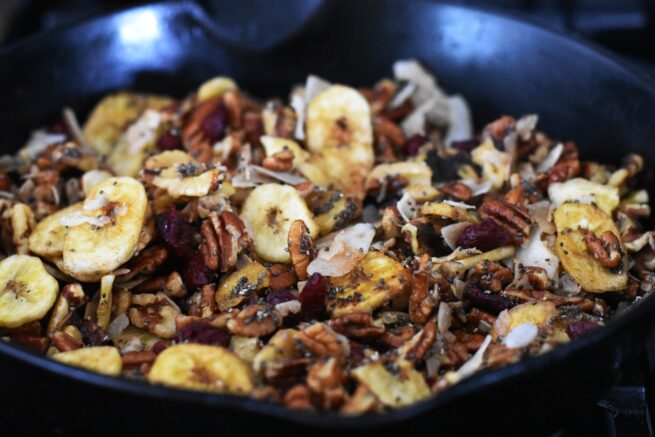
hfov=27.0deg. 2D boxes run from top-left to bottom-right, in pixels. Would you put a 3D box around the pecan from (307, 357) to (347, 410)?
[{"bbox_3d":[0.000,0.052,0.431,0.013,0.013,0.012,0,31,0],"label":"pecan"}]

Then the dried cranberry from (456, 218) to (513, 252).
[{"bbox_3d":[0.057,0.006,0.492,0.021,0.010,0.012,5,32,9],"label":"dried cranberry"}]

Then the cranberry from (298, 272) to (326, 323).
[{"bbox_3d":[-0.005,0.026,0.445,0.009,0.016,0.009,7,7,-5],"label":"cranberry"}]

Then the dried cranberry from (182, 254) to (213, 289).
[{"bbox_3d":[-0.046,0.019,0.484,0.011,0.010,0.013,2,47,4],"label":"dried cranberry"}]

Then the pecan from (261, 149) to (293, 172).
[{"bbox_3d":[-0.020,-0.024,0.559,0.013,0.008,0.009,0,31,1],"label":"pecan"}]

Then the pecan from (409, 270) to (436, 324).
[{"bbox_3d":[0.032,0.027,0.463,0.010,0.009,0.021,2,57,4],"label":"pecan"}]

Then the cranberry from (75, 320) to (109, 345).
[{"bbox_3d":[-0.076,0.037,0.444,0.012,0.008,0.010,20,37,30],"label":"cranberry"}]

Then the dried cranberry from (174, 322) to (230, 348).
[{"bbox_3d":[-0.041,0.039,0.443,0.019,0.010,0.012,0,32,1],"label":"dried cranberry"}]

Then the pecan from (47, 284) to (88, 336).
[{"bbox_3d":[-0.084,0.029,0.441,0.011,0.018,0.009,24,1,-15],"label":"pecan"}]

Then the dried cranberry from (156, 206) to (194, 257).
[{"bbox_3d":[-0.053,0.005,0.480,0.013,0.017,0.010,-12,11,7],"label":"dried cranberry"}]

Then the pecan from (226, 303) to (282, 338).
[{"bbox_3d":[-0.025,0.035,0.463,0.018,0.007,0.011,3,46,3],"label":"pecan"}]

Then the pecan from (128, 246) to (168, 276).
[{"bbox_3d":[-0.066,0.016,0.503,0.018,0.007,0.009,-35,59,-25],"label":"pecan"}]

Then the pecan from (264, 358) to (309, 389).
[{"bbox_3d":[-0.013,0.048,0.422,0.017,0.009,0.013,-7,32,-10],"label":"pecan"}]

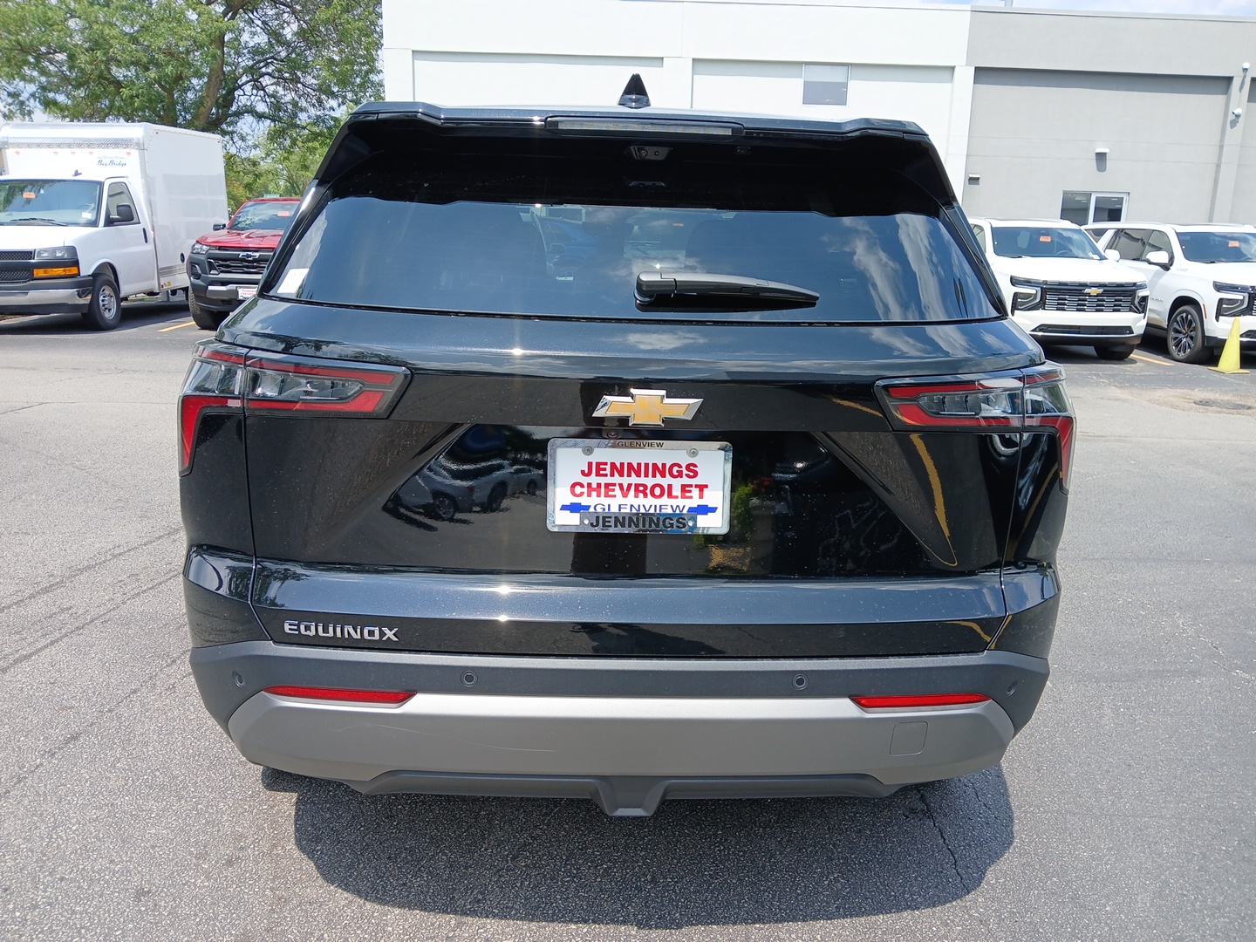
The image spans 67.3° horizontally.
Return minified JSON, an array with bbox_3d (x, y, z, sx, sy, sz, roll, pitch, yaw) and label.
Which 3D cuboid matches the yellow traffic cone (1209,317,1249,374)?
[{"bbox_3d":[7.794,-1.641,12.158,0.360,0.690,0.360,-1,13,-8],"label":"yellow traffic cone"}]

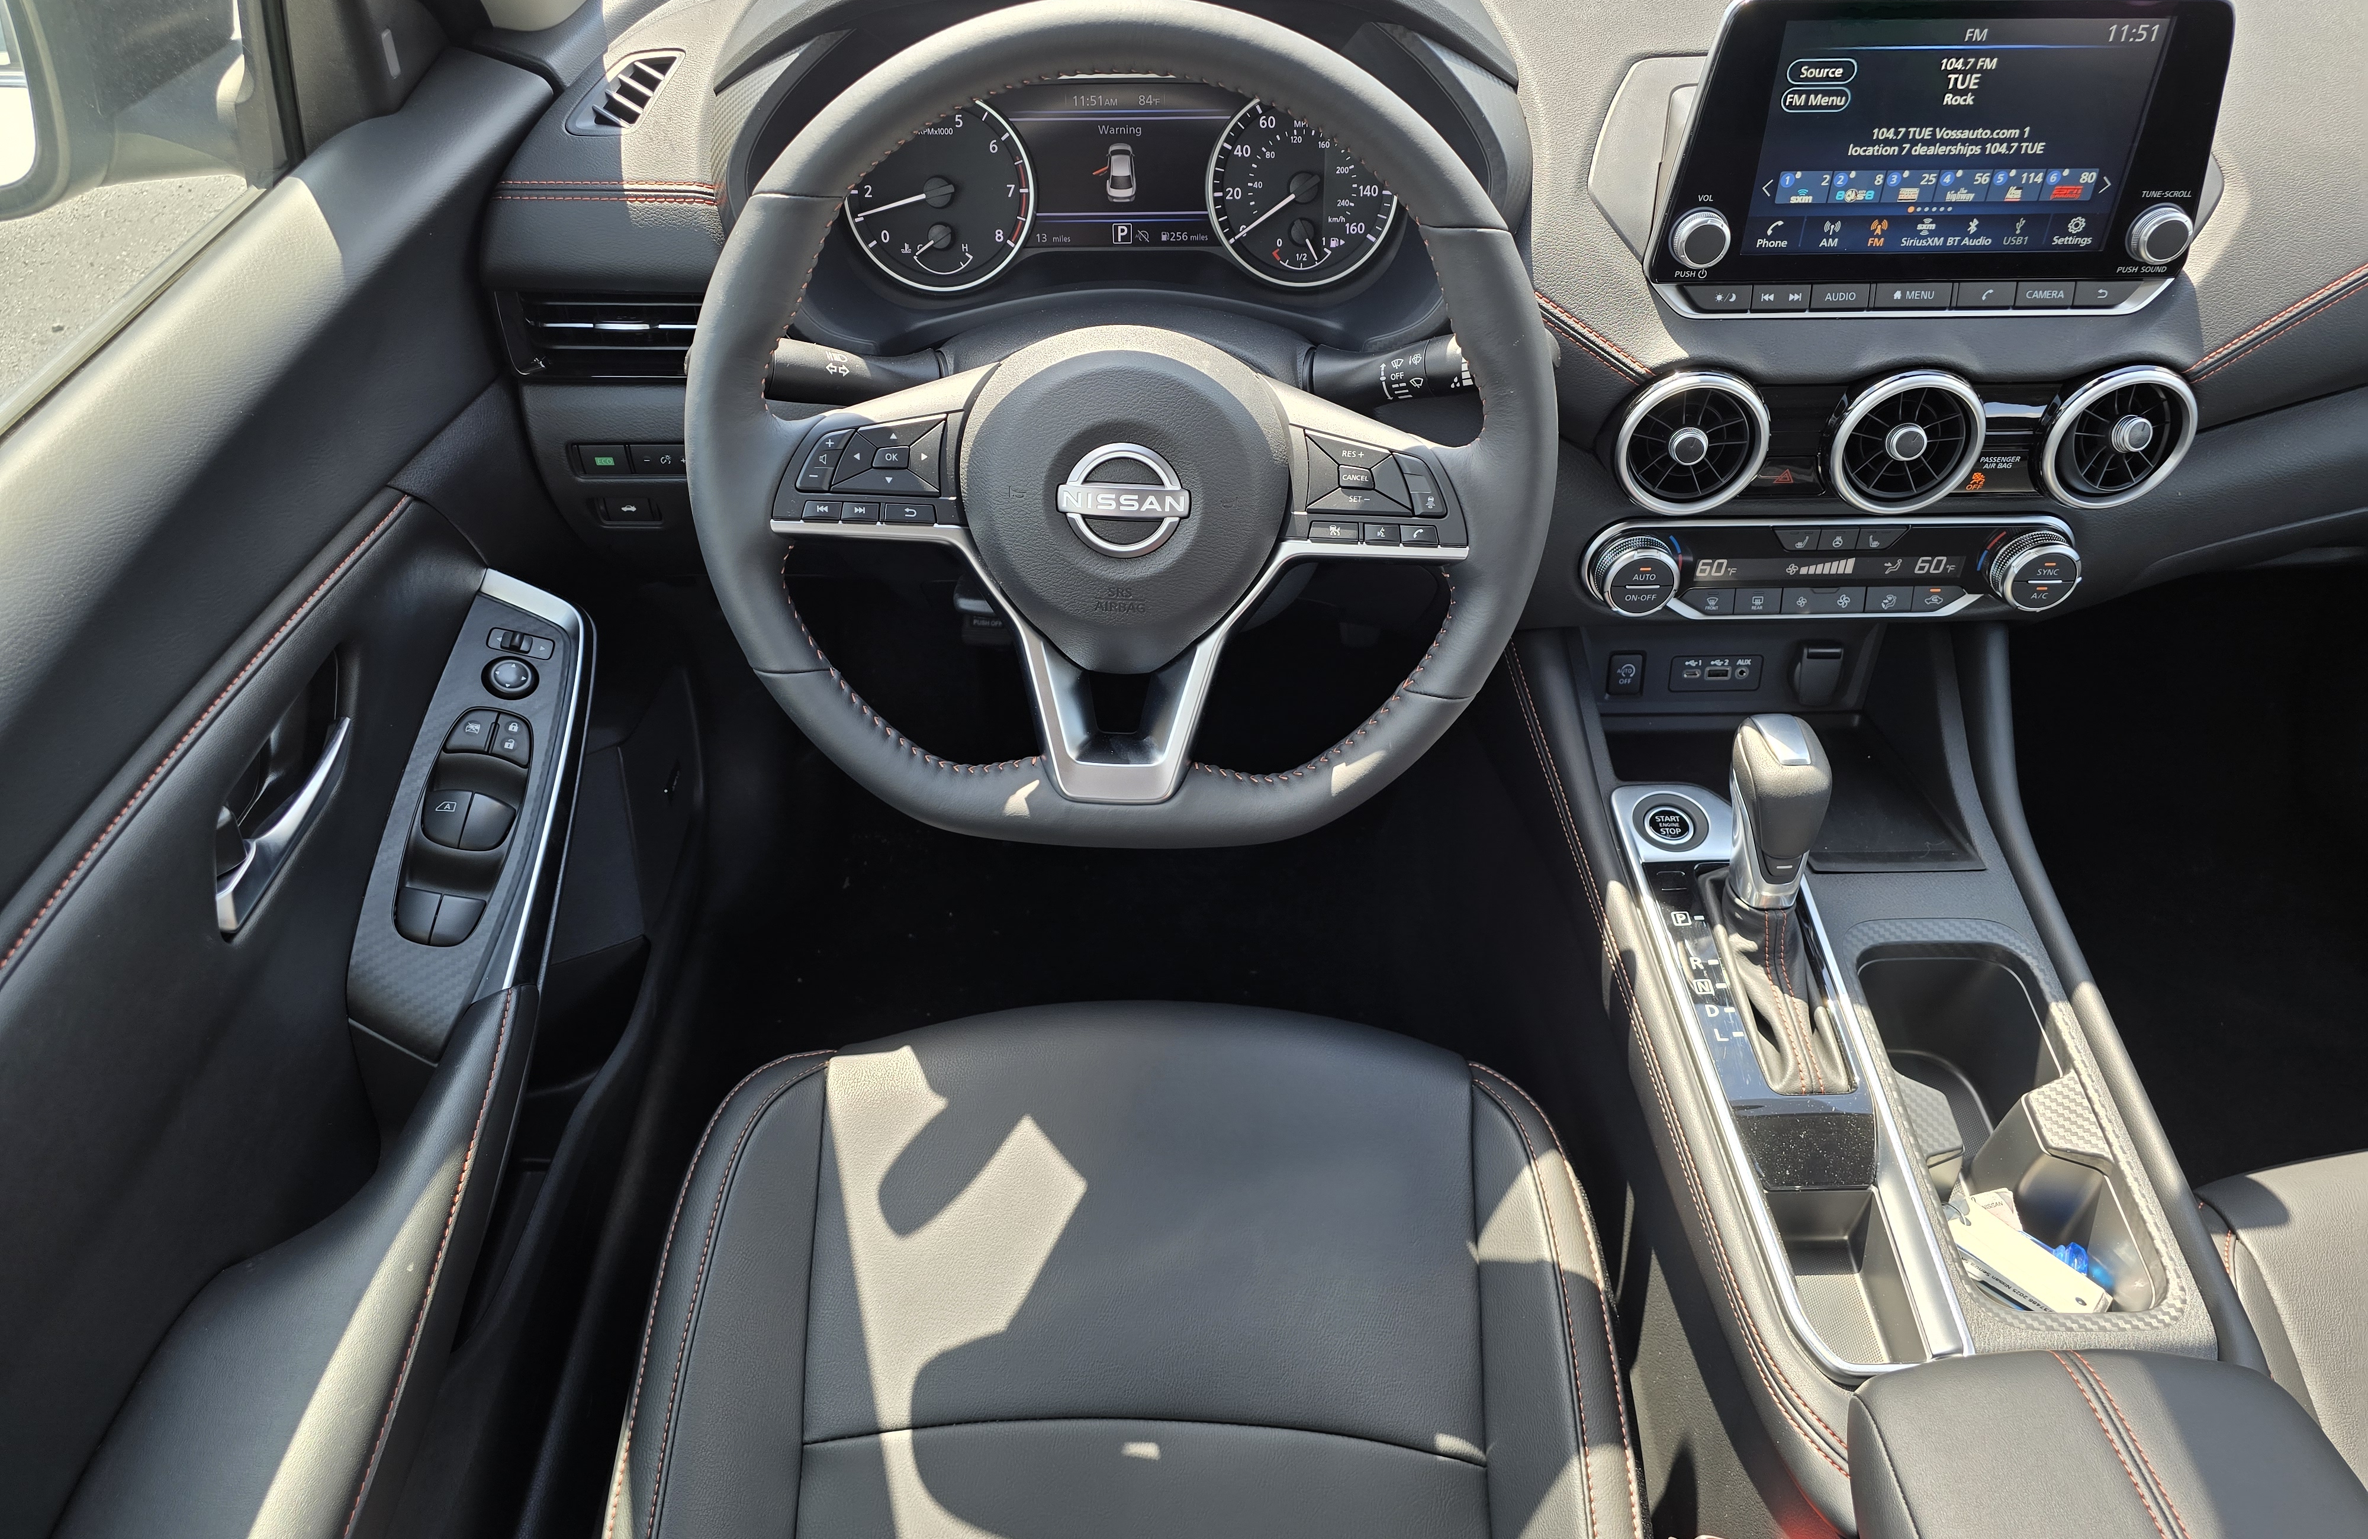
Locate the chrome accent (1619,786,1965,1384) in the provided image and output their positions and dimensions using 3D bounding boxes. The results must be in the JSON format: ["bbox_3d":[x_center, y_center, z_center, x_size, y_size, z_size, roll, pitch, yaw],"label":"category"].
[{"bbox_3d":[0.296,0.140,0.792,0.092,0.030,0.350,-1,45,-2],"label":"chrome accent"}]

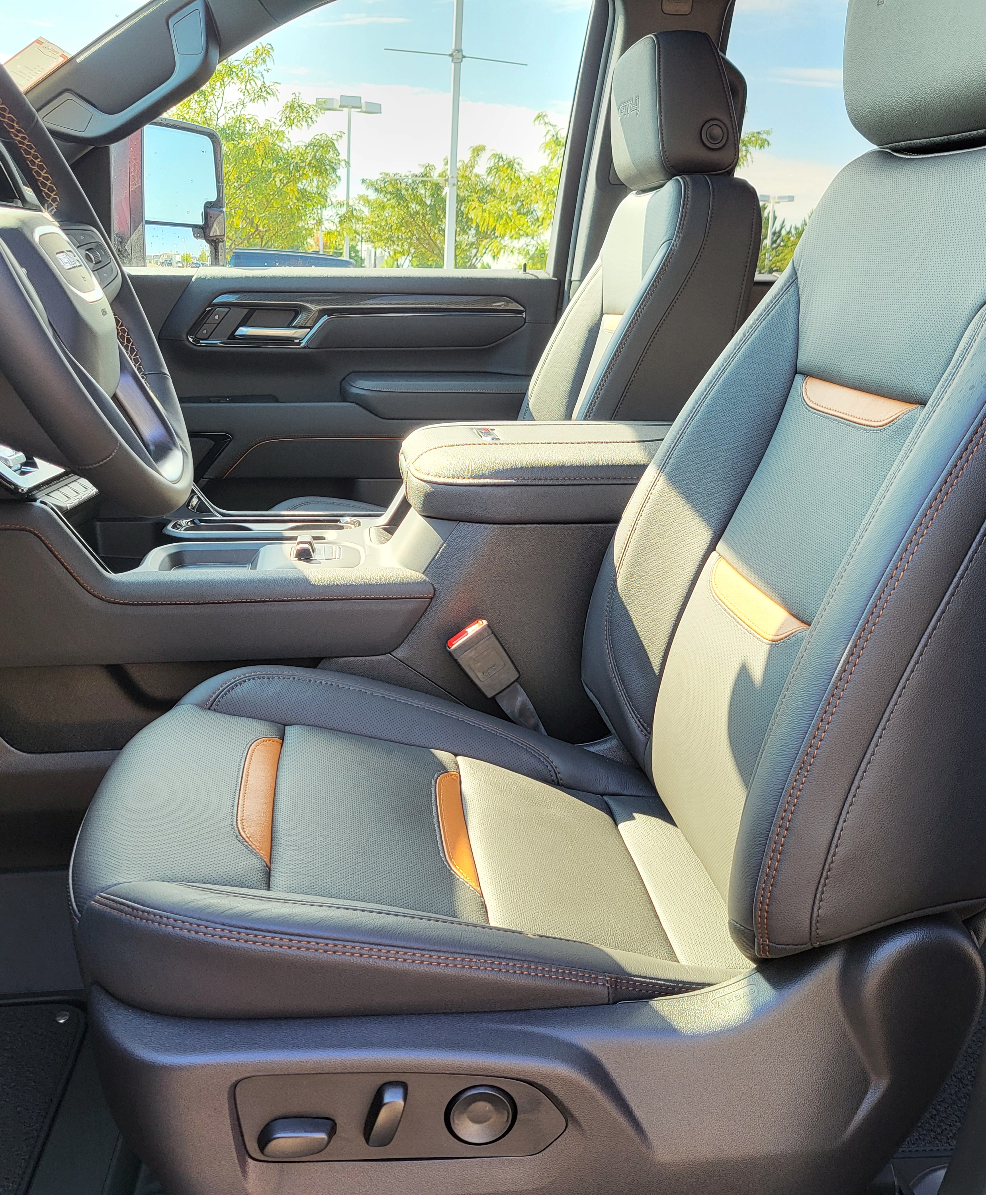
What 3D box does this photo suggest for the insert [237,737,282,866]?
[{"bbox_3d":[-0.193,0.168,0.995,0.035,0.015,0.225,4,15,-9],"label":"insert"}]

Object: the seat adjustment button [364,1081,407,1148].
[{"bbox_3d":[-0.070,0.335,0.774,0.017,0.039,0.019,19,13,-13],"label":"seat adjustment button"}]

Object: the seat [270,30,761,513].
[{"bbox_3d":[-0.020,-0.316,1.838,0.840,1.030,0.550,0,16,-8],"label":"seat"}]

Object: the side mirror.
[{"bbox_3d":[-0.679,-0.773,2.414,0.150,0.370,0.270,8,17,20],"label":"side mirror"}]

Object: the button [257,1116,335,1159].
[{"bbox_3d":[-0.127,0.348,0.770,0.051,0.018,0.019,0,16,-8],"label":"button"}]

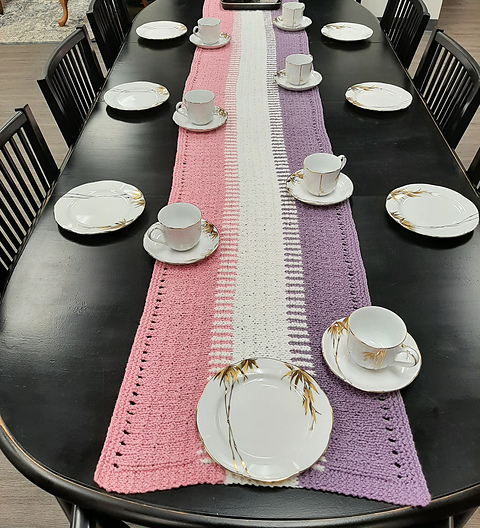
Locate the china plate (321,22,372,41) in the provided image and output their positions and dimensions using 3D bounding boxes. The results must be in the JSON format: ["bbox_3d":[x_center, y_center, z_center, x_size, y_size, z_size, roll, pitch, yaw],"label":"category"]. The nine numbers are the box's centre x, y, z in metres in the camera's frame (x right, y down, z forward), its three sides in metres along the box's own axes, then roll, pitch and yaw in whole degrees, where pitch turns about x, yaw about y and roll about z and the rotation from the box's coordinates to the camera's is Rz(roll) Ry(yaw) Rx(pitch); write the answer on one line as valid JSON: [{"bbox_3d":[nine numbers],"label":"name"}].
[{"bbox_3d":[0.404,-0.866,1.814,0.193,0.019,0.193,0,44,0],"label":"china plate"}]

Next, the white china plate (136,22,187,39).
[{"bbox_3d":[-0.295,-0.878,1.830,0.193,0.019,0.193,0,44,0],"label":"white china plate"}]

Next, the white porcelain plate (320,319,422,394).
[{"bbox_3d":[0.208,0.143,0.767,0.151,0.020,0.151,0,44,0],"label":"white porcelain plate"}]

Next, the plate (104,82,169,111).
[{"bbox_3d":[-0.304,-0.493,1.433,0.193,0.019,0.193,0,44,0],"label":"plate"}]

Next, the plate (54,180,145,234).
[{"bbox_3d":[-0.301,-0.119,1.046,0.193,0.019,0.193,0,44,0],"label":"plate"}]

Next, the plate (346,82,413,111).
[{"bbox_3d":[0.409,-0.487,1.423,0.193,0.019,0.193,0,44,0],"label":"plate"}]

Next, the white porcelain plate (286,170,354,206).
[{"bbox_3d":[0.181,-0.170,1.090,0.151,0.020,0.151,0,44,0],"label":"white porcelain plate"}]

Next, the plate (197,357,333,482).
[{"bbox_3d":[0.035,0.219,0.689,0.193,0.019,0.193,0,44,0],"label":"plate"}]

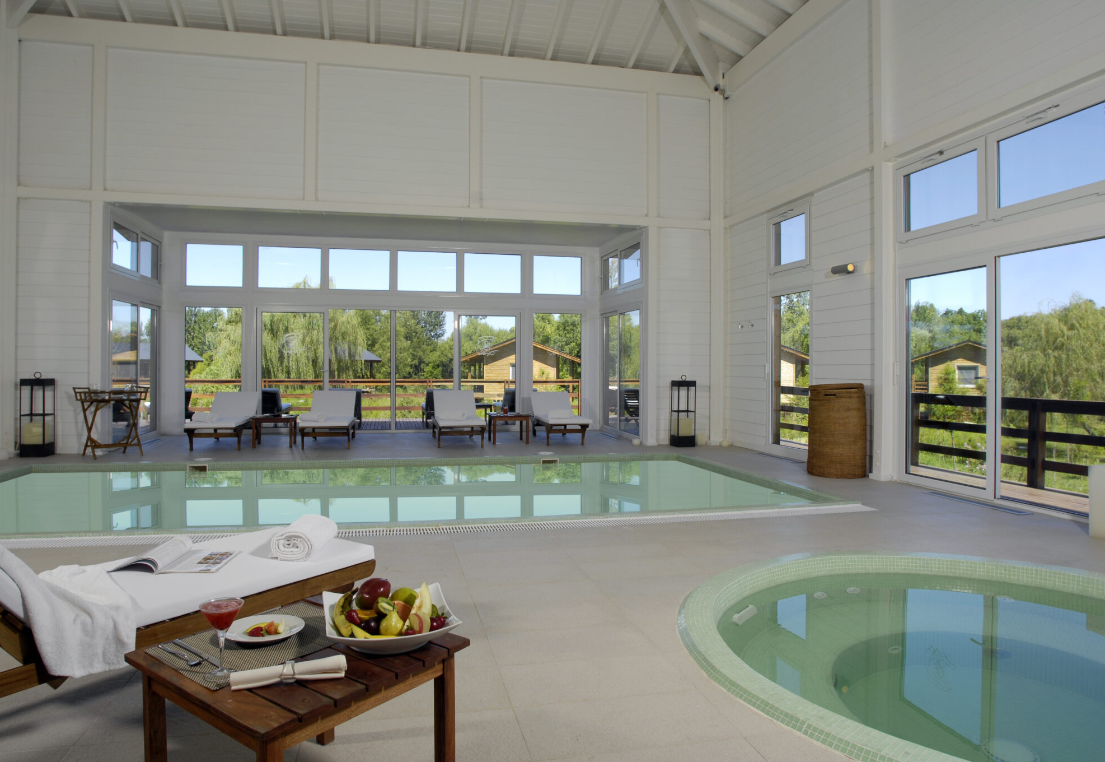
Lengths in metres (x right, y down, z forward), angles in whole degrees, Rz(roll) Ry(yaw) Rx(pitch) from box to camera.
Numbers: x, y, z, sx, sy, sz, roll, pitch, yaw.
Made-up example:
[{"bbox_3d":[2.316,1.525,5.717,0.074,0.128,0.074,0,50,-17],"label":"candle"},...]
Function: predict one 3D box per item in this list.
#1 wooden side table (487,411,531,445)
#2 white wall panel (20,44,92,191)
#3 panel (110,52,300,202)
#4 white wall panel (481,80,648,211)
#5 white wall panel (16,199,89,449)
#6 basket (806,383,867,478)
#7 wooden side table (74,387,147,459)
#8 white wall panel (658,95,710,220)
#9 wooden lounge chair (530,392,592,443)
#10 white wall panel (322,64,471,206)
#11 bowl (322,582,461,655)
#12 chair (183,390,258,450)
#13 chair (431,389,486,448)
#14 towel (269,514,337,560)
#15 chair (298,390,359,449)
[{"bbox_3d":[-0.695,0.763,10.770,0.570,0.460,0.590,0,1,-11],"label":"wooden side table"},{"bbox_3d":[-6.290,-3.358,8.469,0.835,1.817,0.060,0,1,-11],"label":"white wall panel"},{"bbox_3d":[-4.530,-3.368,8.805,2.429,1.835,0.060,0,1,-11],"label":"panel"},{"bbox_3d":[0.211,-3.361,9.709,2.448,1.825,0.060,0,1,-11],"label":"white wall panel"},{"bbox_3d":[-6.628,-0.710,8.897,0.860,3.368,0.050,0,1,-11],"label":"white wall panel"},{"bbox_3d":[3.006,0.517,7.053,0.575,0.939,0.575,1,1,35],"label":"basket"},{"bbox_3d":[-5.583,0.512,8.468,0.445,0.880,0.700,1,1,33],"label":"wooden side table"},{"bbox_3d":[2.064,-3.499,10.510,0.873,1.895,0.050,0,1,-11],"label":"white wall panel"},{"bbox_3d":[0.115,0.590,10.943,0.650,0.810,1.760,0,1,-11],"label":"wooden lounge chair"},{"bbox_3d":[-2.279,-3.523,9.689,2.152,1.938,0.050,0,1,-11],"label":"white wall panel"},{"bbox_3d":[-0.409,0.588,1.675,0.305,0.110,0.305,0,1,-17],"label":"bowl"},{"bbox_3d":[-4.914,0.575,10.026,0.670,0.810,1.763,0,1,-14],"label":"chair"},{"bbox_3d":[-1.512,0.585,10.653,0.670,0.810,1.794,0,1,-12],"label":"chair"},{"bbox_3d":[-0.944,0.591,2.567,0.145,0.112,0.330,0,1,-2],"label":"towel"},{"bbox_3d":[-3.312,0.558,9.999,0.678,0.758,1.823,0,1,-14],"label":"chair"}]

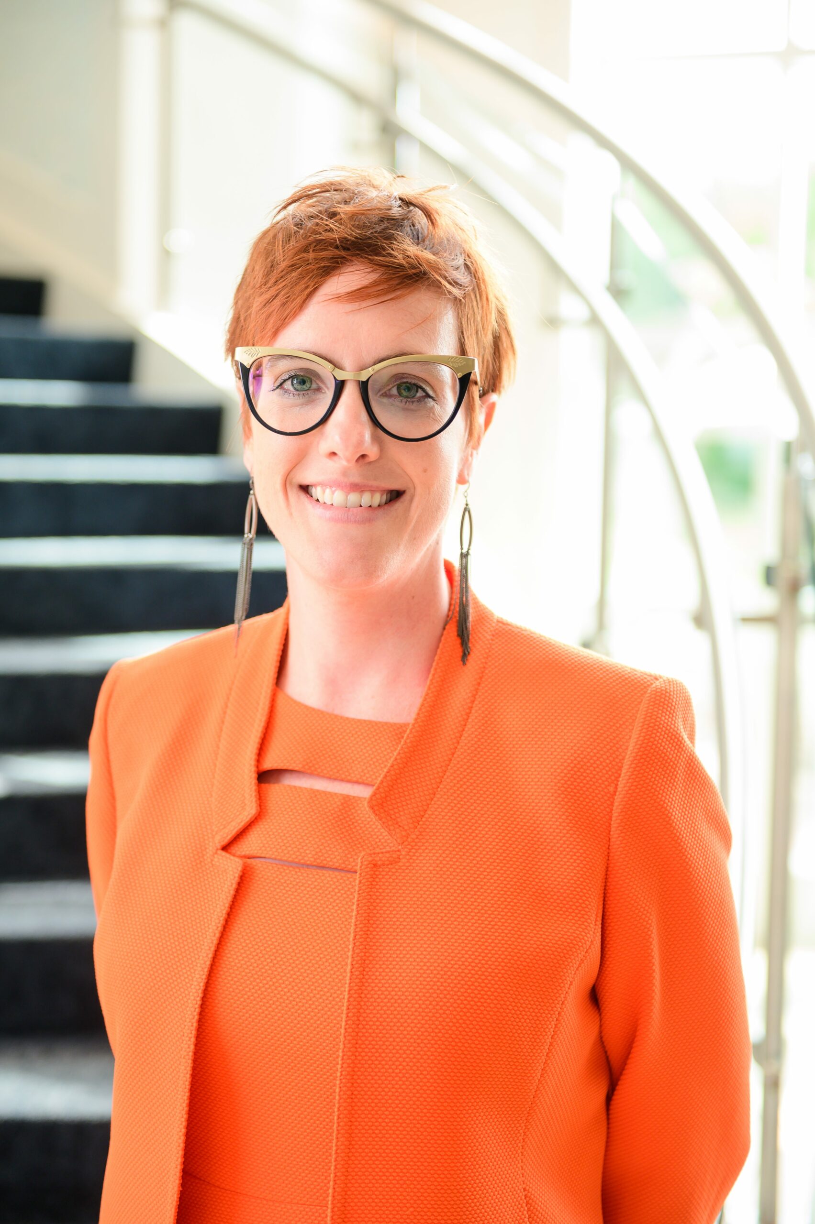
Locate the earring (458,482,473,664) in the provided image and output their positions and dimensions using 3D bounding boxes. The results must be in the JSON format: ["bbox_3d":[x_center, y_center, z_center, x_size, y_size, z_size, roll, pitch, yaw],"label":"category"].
[{"bbox_3d":[0.035,-0.024,1.245,0.009,0.112,0.008,1,5,6],"label":"earring"}]

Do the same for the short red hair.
[{"bbox_3d":[-0.022,-0.186,1.262,0.178,0.178,0.205,4,4,5],"label":"short red hair"}]

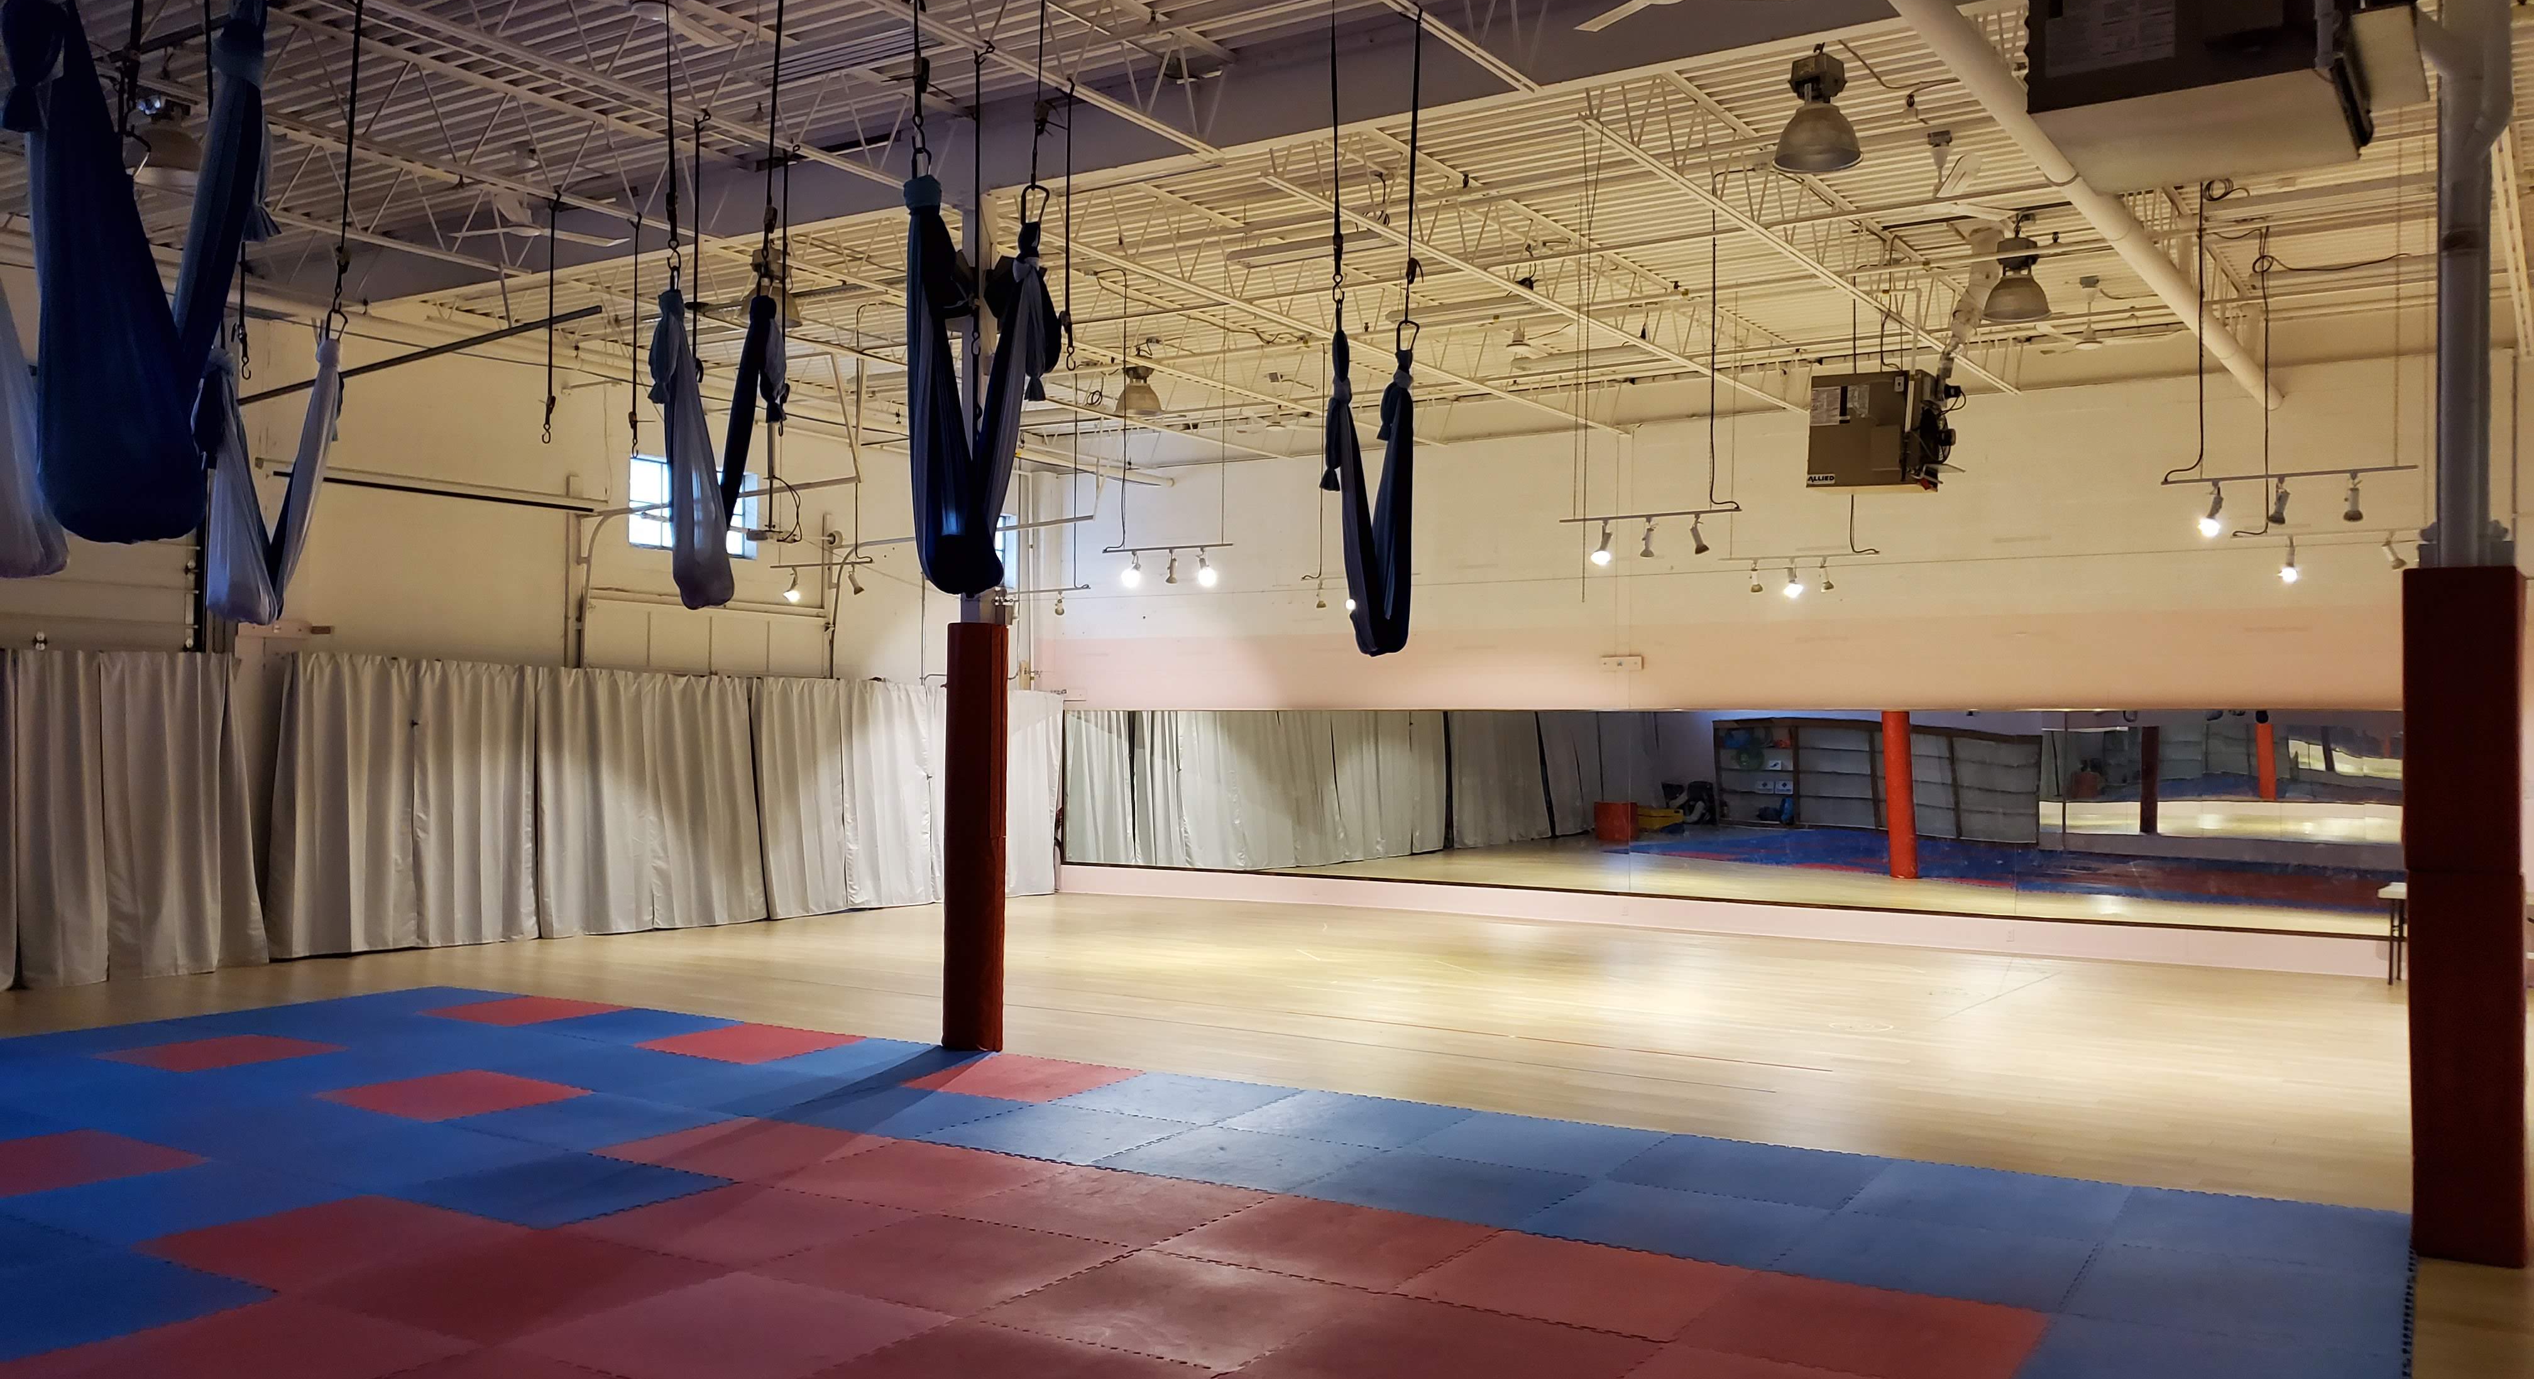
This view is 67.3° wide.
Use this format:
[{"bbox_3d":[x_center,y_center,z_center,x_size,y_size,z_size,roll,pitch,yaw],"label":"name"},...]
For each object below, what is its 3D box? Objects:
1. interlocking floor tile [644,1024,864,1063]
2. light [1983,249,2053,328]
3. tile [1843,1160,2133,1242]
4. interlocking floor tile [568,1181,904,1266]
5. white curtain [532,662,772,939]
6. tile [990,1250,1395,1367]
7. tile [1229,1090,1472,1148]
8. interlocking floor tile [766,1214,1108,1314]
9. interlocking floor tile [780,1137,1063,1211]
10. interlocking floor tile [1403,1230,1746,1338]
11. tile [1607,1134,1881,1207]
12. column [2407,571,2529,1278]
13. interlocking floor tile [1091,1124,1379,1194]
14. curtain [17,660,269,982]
[{"bbox_3d":[-3.097,2.148,11.459,1.000,0.025,1.000,0,-2,30],"label":"interlocking floor tile"},{"bbox_3d":[4.774,-2.609,12.102,0.425,0.480,0.425,0,-2,31],"label":"light"},{"bbox_3d":[2.981,2.128,7.882,1.000,0.025,1.000,0,-2,31],"label":"tile"},{"bbox_3d":[-2.000,2.054,7.290,1.000,0.030,1.000,0,-2,30],"label":"interlocking floor tile"},{"bbox_3d":[-6.015,1.089,18.842,0.150,2.496,2.500,-1,-2,38],"label":"white curtain"},{"bbox_3d":[-0.269,2.005,6.180,0.987,0.030,0.987,0,-2,31],"label":"tile"},{"bbox_3d":[0.383,2.107,9.272,0.987,0.030,0.987,0,-2,31],"label":"tile"},{"bbox_3d":[-1.137,2.041,6.782,1.000,0.025,1.000,0,-2,31],"label":"interlocking floor tile"},{"bbox_3d":[-1.495,2.072,8.138,1.000,0.025,1.000,0,-2,30],"label":"interlocking floor tile"},{"bbox_3d":[1.095,2.067,6.619,1.000,0.030,1.000,0,-2,30],"label":"interlocking floor tile"},{"bbox_3d":[2.116,2.127,8.373,1.000,0.030,1.000,0,-2,30],"label":"tile"},{"bbox_3d":[4.522,0.832,7.176,0.346,2.559,0.326,0,-2,31],"label":"column"},{"bbox_3d":[-0.123,2.109,8.518,1.000,0.030,1.000,0,-2,30],"label":"interlocking floor tile"},{"bbox_3d":[-8.460,0.929,14.442,0.160,2.446,1.802,0,-2,33],"label":"curtain"}]

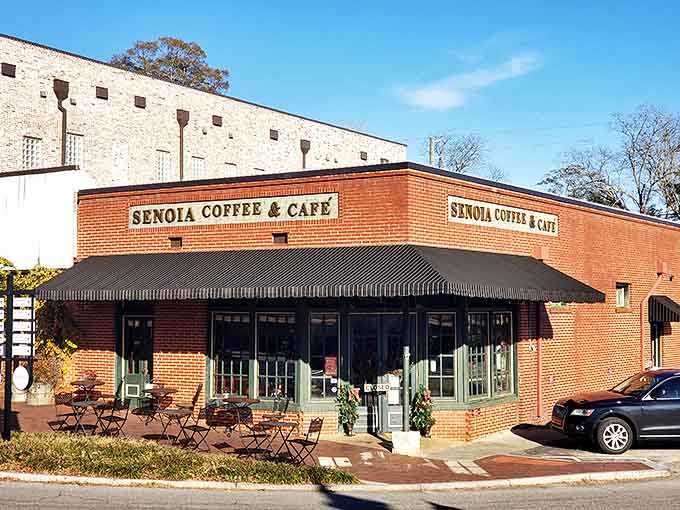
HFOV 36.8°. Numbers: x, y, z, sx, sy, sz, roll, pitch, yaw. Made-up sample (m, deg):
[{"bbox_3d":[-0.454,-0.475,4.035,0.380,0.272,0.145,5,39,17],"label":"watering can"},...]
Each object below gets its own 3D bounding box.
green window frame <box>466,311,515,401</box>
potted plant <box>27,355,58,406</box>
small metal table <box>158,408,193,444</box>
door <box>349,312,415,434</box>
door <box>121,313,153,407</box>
[{"bbox_3d":[3.369,2.252,22.922,0.100,1.943,2.097,-2,-3,37],"label":"green window frame"},{"bbox_3d":[-6.873,2.899,23.600,0.700,1.190,0.700,0,-2,0],"label":"potted plant"},{"bbox_3d":[-3.336,3.485,20.700,0.700,0.680,0.700,0,-2,0],"label":"small metal table"},{"bbox_3d":[0.859,2.464,21.150,1.380,2.470,0.100,1,-3,-9],"label":"door"},{"bbox_3d":[-4.589,2.436,23.150,1.020,2.090,0.100,-2,-3,33],"label":"door"}]

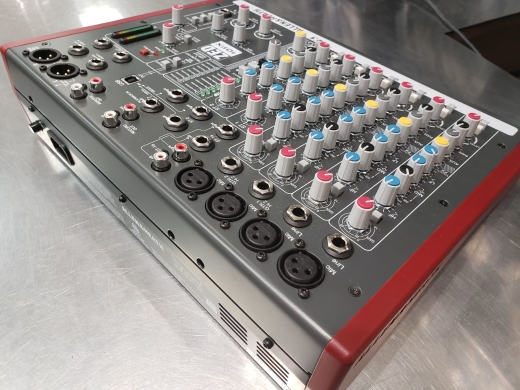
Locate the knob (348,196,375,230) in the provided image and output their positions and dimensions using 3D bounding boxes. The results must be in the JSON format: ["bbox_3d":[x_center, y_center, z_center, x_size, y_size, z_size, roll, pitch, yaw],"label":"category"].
[{"bbox_3d":[0.050,0.009,0.192,0.011,0.014,0.011,4,44,-4],"label":"knob"}]

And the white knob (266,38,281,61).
[{"bbox_3d":[0.011,-0.117,0.316,0.011,0.014,0.011,3,44,-4],"label":"white knob"}]

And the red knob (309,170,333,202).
[{"bbox_3d":[0.033,-0.005,0.212,0.010,0.014,0.010,4,44,-4],"label":"red knob"}]

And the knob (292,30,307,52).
[{"bbox_3d":[0.035,-0.137,0.349,0.010,0.014,0.010,-6,46,-15],"label":"knob"}]

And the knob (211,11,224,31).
[{"bbox_3d":[-0.039,-0.162,0.363,0.010,0.014,0.010,-8,46,-16],"label":"knob"}]

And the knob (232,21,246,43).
[{"bbox_3d":[-0.018,-0.140,0.336,0.011,0.014,0.011,4,44,-4],"label":"knob"}]

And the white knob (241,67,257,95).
[{"bbox_3d":[-0.007,-0.081,0.276,0.011,0.014,0.011,4,44,-4],"label":"white knob"}]

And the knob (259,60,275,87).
[{"bbox_3d":[0.005,-0.089,0.286,0.011,0.014,0.011,4,44,-4],"label":"knob"}]

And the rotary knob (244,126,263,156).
[{"bbox_3d":[-0.004,-0.033,0.236,0.010,0.014,0.010,-4,45,-13],"label":"rotary knob"}]

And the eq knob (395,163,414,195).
[{"bbox_3d":[0.081,-0.009,0.224,0.010,0.014,0.010,4,44,-5],"label":"eq knob"}]

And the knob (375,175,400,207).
[{"bbox_3d":[0.070,-0.003,0.216,0.010,0.014,0.010,4,44,-4],"label":"knob"}]

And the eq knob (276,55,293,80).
[{"bbox_3d":[0.019,-0.098,0.297,0.011,0.014,0.011,-14,48,-20],"label":"eq knob"}]

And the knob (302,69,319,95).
[{"bbox_3d":[0.038,-0.087,0.298,0.010,0.014,0.010,-4,45,-13],"label":"knob"}]

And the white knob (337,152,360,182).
[{"bbox_3d":[0.050,-0.016,0.217,0.011,0.014,0.011,4,44,-4],"label":"white knob"}]

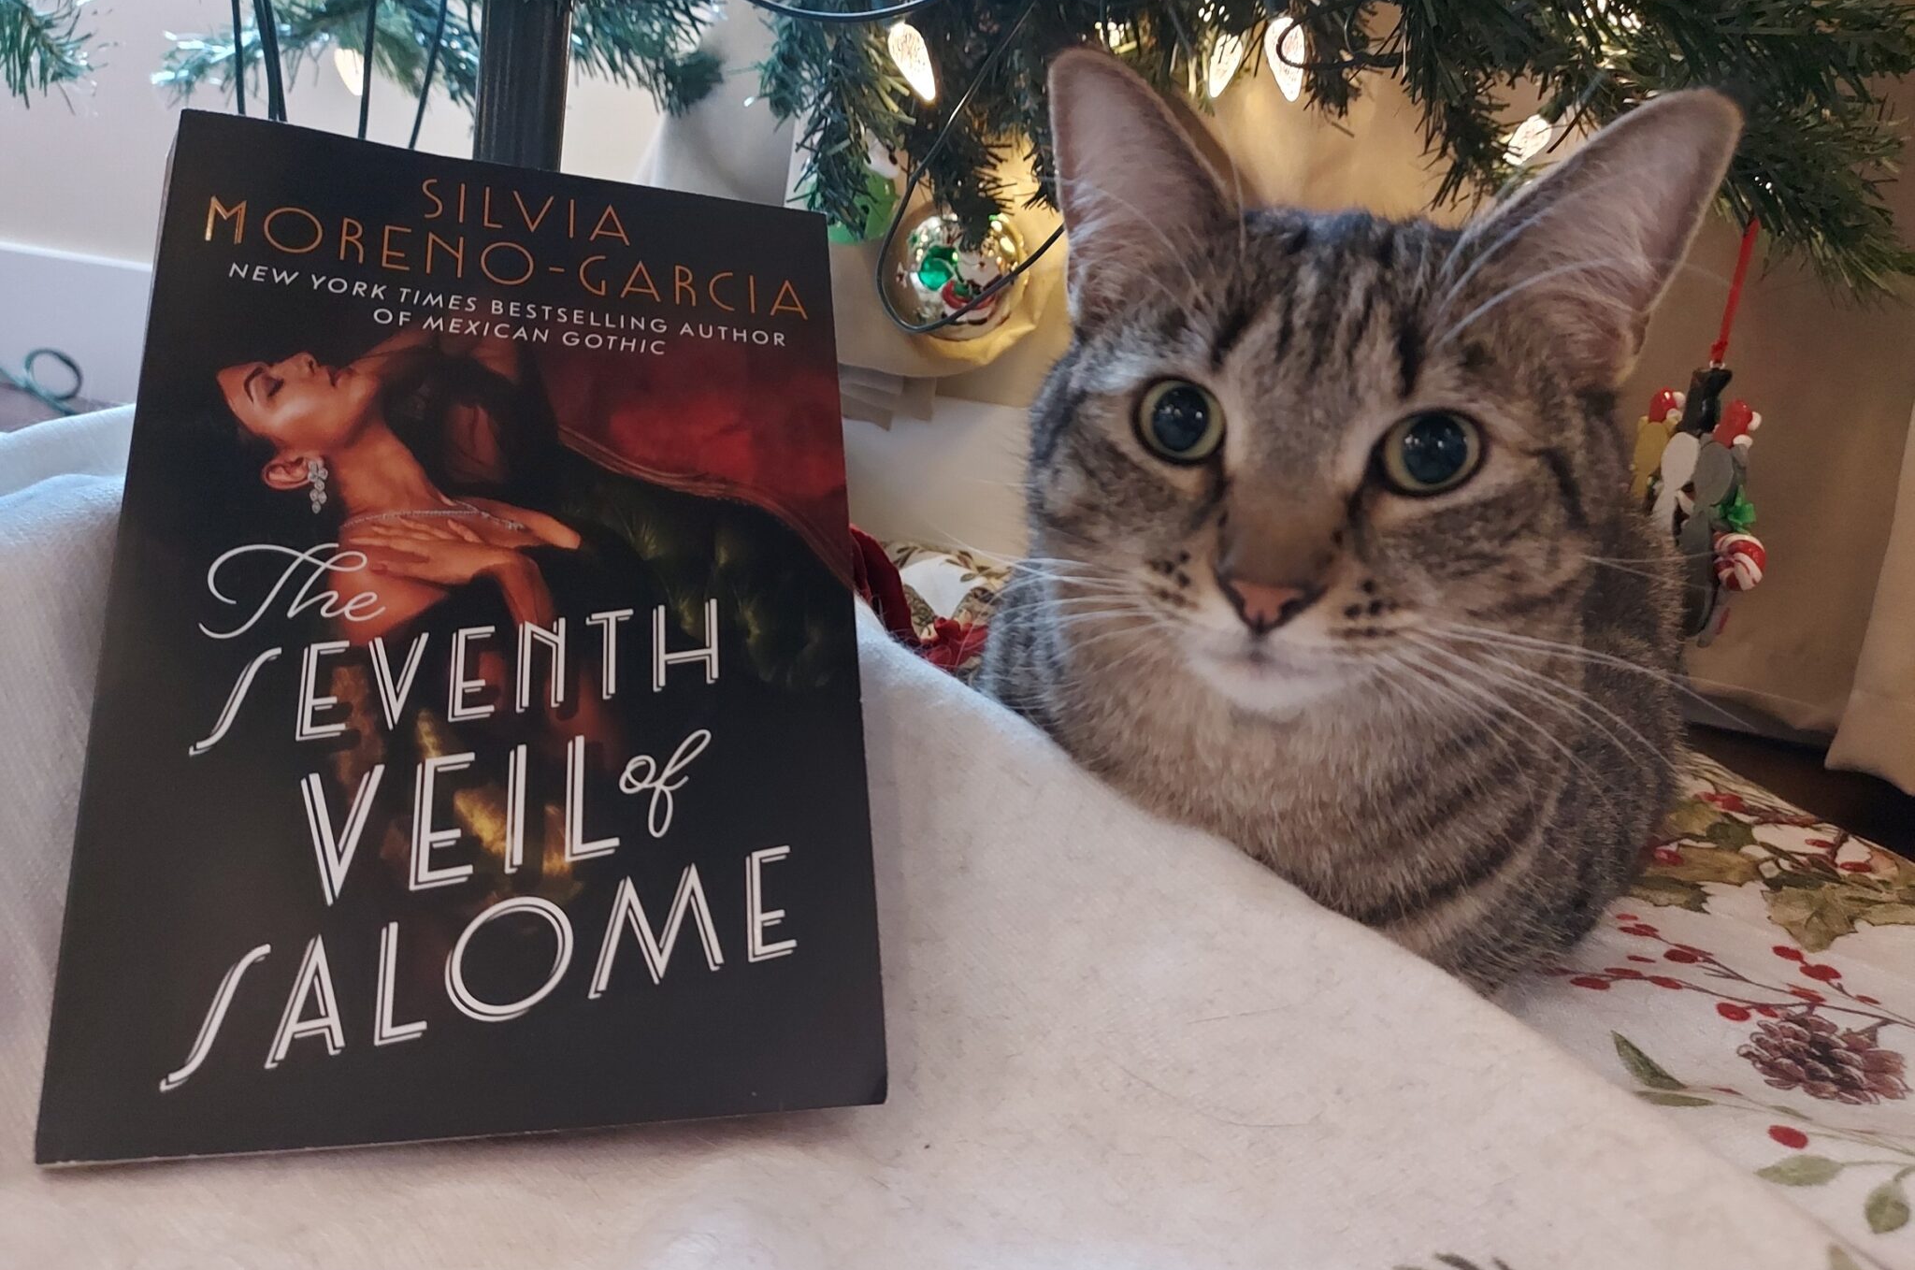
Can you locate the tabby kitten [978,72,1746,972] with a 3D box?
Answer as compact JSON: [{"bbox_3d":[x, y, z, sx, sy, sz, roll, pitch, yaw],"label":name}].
[{"bbox_3d":[0.116,-0.033,0.388,0.190,0.210,0.330,12,13,18],"label":"tabby kitten"}]

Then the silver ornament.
[{"bbox_3d":[0.003,-0.182,0.660,0.065,0.070,0.065,7,13,-2],"label":"silver ornament"}]

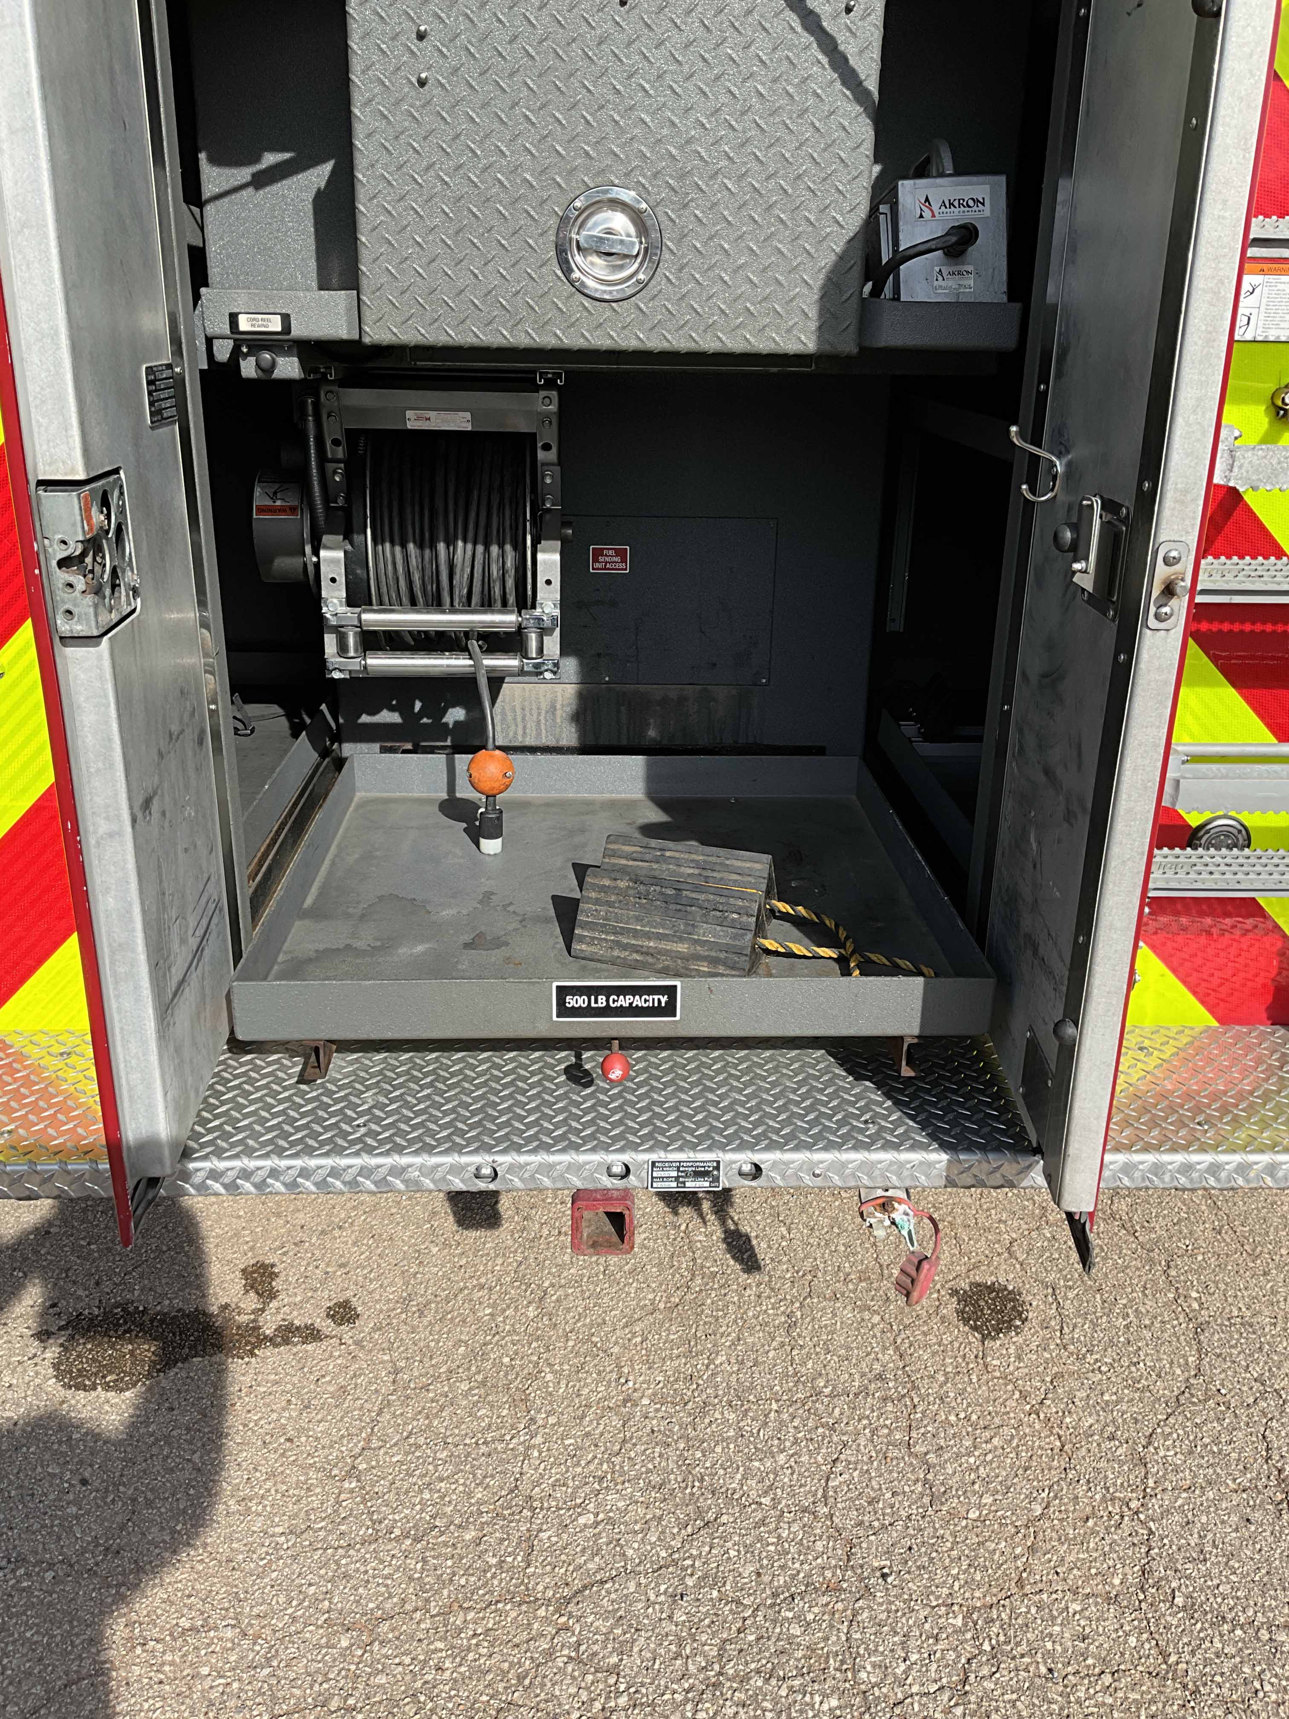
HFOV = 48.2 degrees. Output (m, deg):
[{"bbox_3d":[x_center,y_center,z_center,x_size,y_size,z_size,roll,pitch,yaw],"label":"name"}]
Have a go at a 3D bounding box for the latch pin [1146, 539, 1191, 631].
[{"bbox_3d":[0.474,-0.243,1.292,0.028,0.080,0.027,1,21,1],"label":"latch pin"}]

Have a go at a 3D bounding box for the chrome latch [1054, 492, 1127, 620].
[{"bbox_3d":[0.422,-0.297,1.407,0.060,0.106,0.118,1,21,1],"label":"chrome latch"}]

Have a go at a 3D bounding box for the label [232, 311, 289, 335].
[{"bbox_3d":[-0.479,-0.667,1.795,0.074,0.026,0.003,0,21,-2],"label":"label"}]

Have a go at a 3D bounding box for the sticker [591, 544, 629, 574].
[{"bbox_3d":[-0.067,-0.582,2.795,0.076,0.051,0.003,0,21,-2],"label":"sticker"}]

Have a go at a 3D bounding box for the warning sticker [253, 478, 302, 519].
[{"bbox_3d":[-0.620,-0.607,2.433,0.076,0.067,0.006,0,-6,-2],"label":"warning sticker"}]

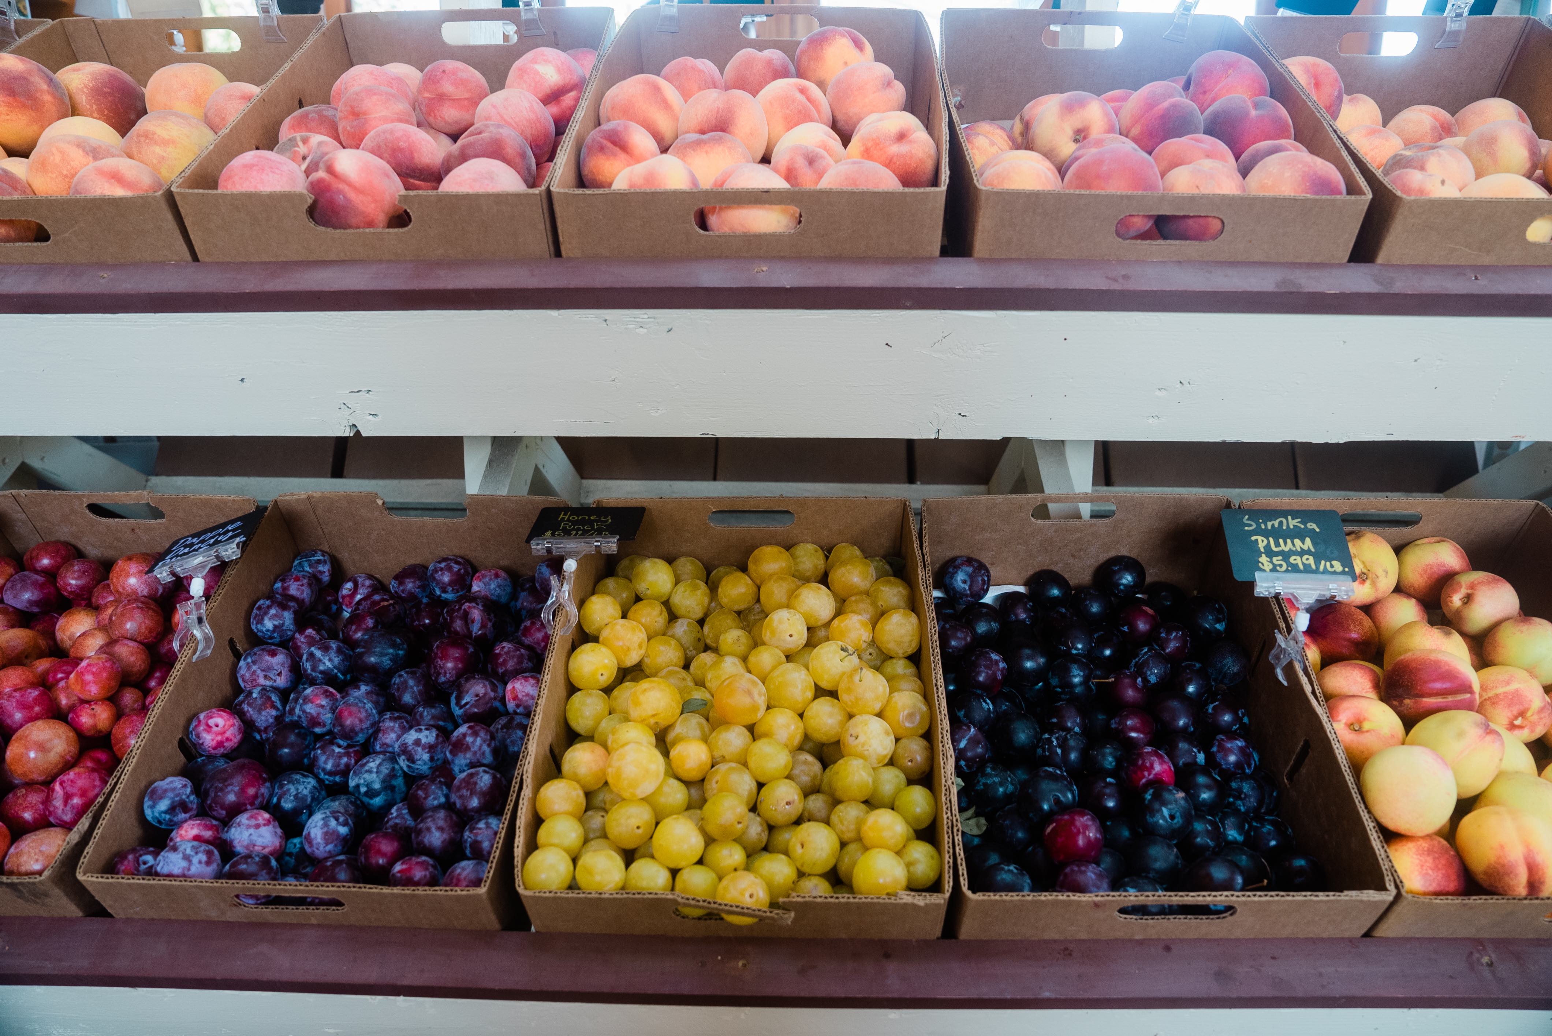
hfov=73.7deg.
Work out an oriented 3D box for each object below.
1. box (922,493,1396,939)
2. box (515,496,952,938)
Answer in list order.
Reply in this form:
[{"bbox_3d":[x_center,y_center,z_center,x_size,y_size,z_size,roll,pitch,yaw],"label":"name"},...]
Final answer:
[{"bbox_3d":[0.294,0.170,0.925,0.304,0.126,0.405,0,45,2],"label":"box"},{"bbox_3d":[-0.026,0.168,0.919,0.304,0.126,0.405,0,45,1],"label":"box"}]

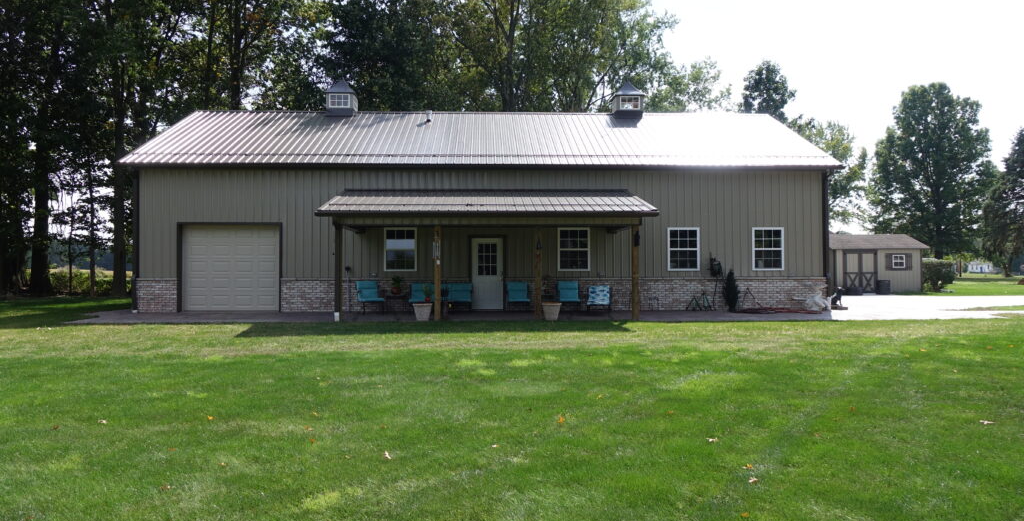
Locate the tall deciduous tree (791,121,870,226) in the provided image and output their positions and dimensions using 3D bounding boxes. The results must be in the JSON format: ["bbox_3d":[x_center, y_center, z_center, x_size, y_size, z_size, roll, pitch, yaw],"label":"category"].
[{"bbox_3d":[20.757,-3.959,47.000,7.900,11.800,7.800,0,-1,-1],"label":"tall deciduous tree"}]

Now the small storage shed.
[{"bbox_3d":[16.200,0.130,31.800,4.250,2.660,3.500,0,0,-1],"label":"small storage shed"}]

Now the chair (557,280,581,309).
[{"bbox_3d":[1.565,0.990,18.750,0.660,0.860,0.700,0,-1,-1],"label":"chair"}]

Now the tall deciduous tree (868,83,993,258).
[{"bbox_3d":[35.639,-6.457,58.000,10.300,17.000,10.000,0,-1,-1],"label":"tall deciduous tree"}]

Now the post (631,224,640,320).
[{"bbox_3d":[3.060,0.275,16.750,0.150,2.370,0.150,0,-1,-1],"label":"post"}]

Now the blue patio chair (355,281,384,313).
[{"bbox_3d":[-3.850,1.010,18.500,0.660,0.880,0.720,0,-1,-24],"label":"blue patio chair"}]

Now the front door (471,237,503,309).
[{"bbox_3d":[-0.721,0.383,19.440,0.920,2.050,0.060,0,-1,-1],"label":"front door"}]

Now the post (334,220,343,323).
[{"bbox_3d":[-4.140,0.275,16.310,0.145,2.360,0.145,0,-1,-1],"label":"post"}]

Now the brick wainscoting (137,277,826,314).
[{"bbox_3d":[-0.760,0.993,19.380,19.570,0.940,0.140,0,-1,-1],"label":"brick wainscoting"}]

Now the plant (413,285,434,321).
[{"bbox_3d":[-2.130,1.010,16.330,0.480,0.850,0.480,0,-1,-1],"label":"plant"}]

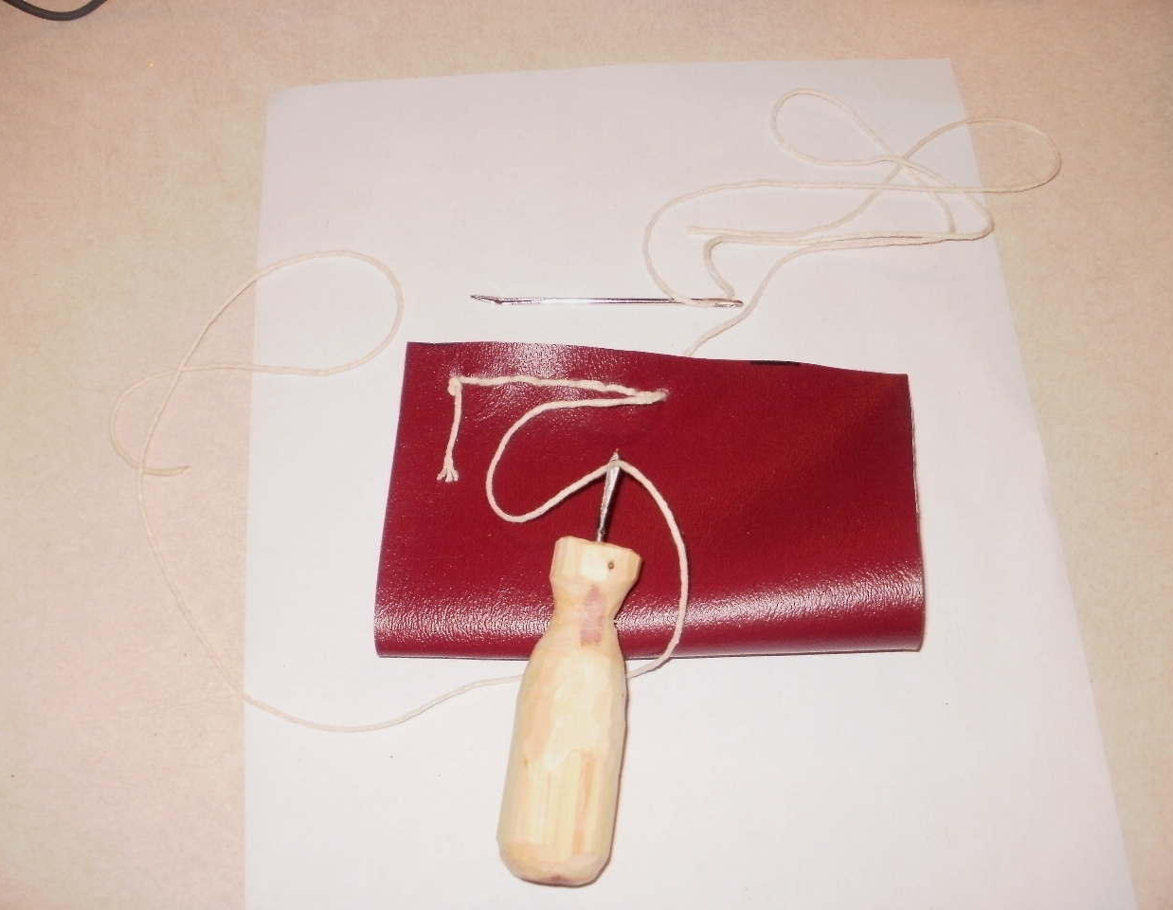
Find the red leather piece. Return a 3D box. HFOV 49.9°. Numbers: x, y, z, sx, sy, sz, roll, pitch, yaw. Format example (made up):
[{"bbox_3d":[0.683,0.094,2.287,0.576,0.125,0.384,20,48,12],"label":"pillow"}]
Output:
[{"bbox_3d":[0.018,0.012,0.325,0.135,0.011,0.085,2,68,0],"label":"red leather piece"}]

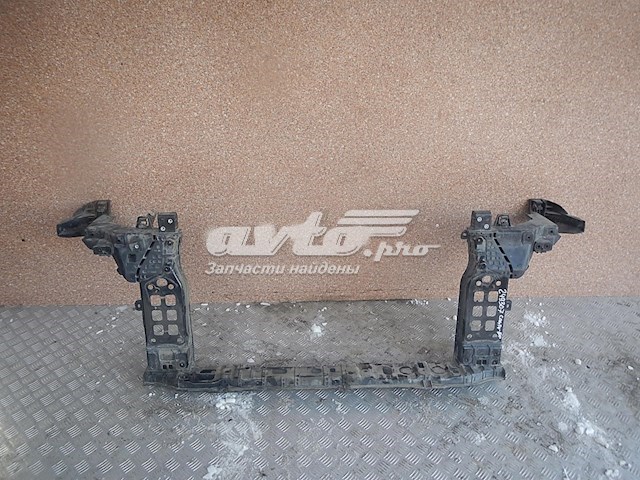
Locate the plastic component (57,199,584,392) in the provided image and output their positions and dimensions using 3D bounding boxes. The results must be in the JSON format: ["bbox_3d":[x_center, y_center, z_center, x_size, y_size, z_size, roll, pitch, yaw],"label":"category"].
[{"bbox_3d":[0.021,0.131,1.500,1.547,0.506,0.288,0,19,-2],"label":"plastic component"}]

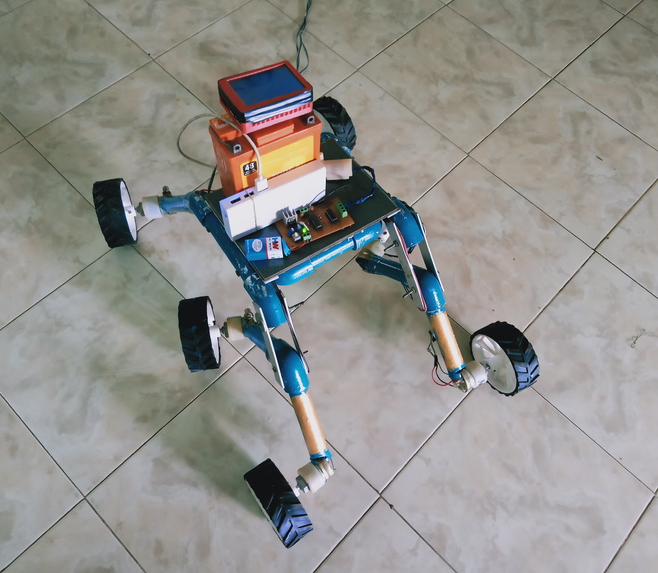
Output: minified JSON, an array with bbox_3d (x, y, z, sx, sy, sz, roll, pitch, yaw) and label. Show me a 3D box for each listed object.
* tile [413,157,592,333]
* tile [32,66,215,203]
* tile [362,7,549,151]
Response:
[{"bbox_3d":[0.284,-0.068,1.059,0.300,0.009,0.300,42,69,15],"label":"tile"},{"bbox_3d":[-0.359,-0.275,1.104,0.300,0.009,0.300,42,69,15],"label":"tile"},{"bbox_3d":[0.279,-0.456,1.243,0.300,0.009,0.300,42,69,15],"label":"tile"}]

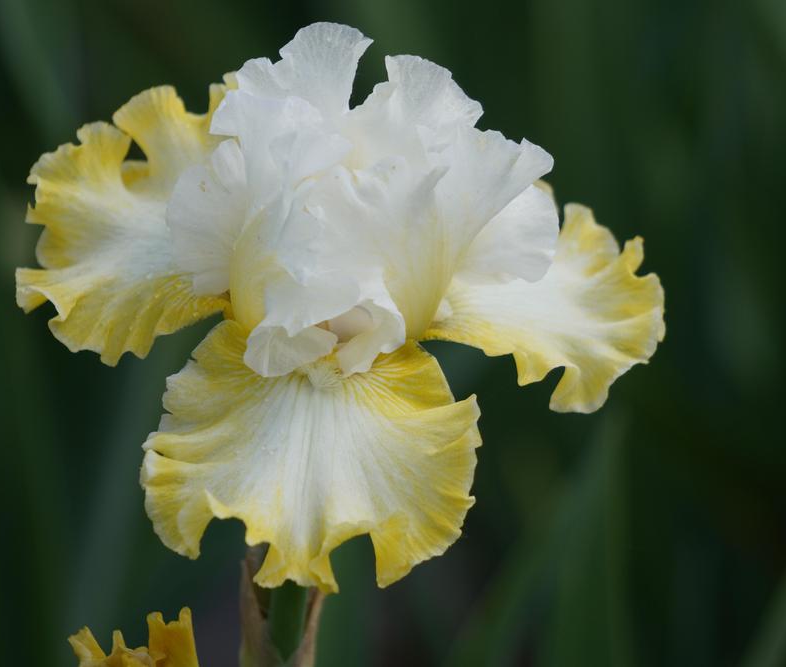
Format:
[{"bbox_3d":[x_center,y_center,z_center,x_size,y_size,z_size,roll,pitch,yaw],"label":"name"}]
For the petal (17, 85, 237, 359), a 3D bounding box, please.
[{"bbox_3d":[-0.054,-0.025,1.740,0.061,0.051,0.067,8,20,24],"label":"petal"}]

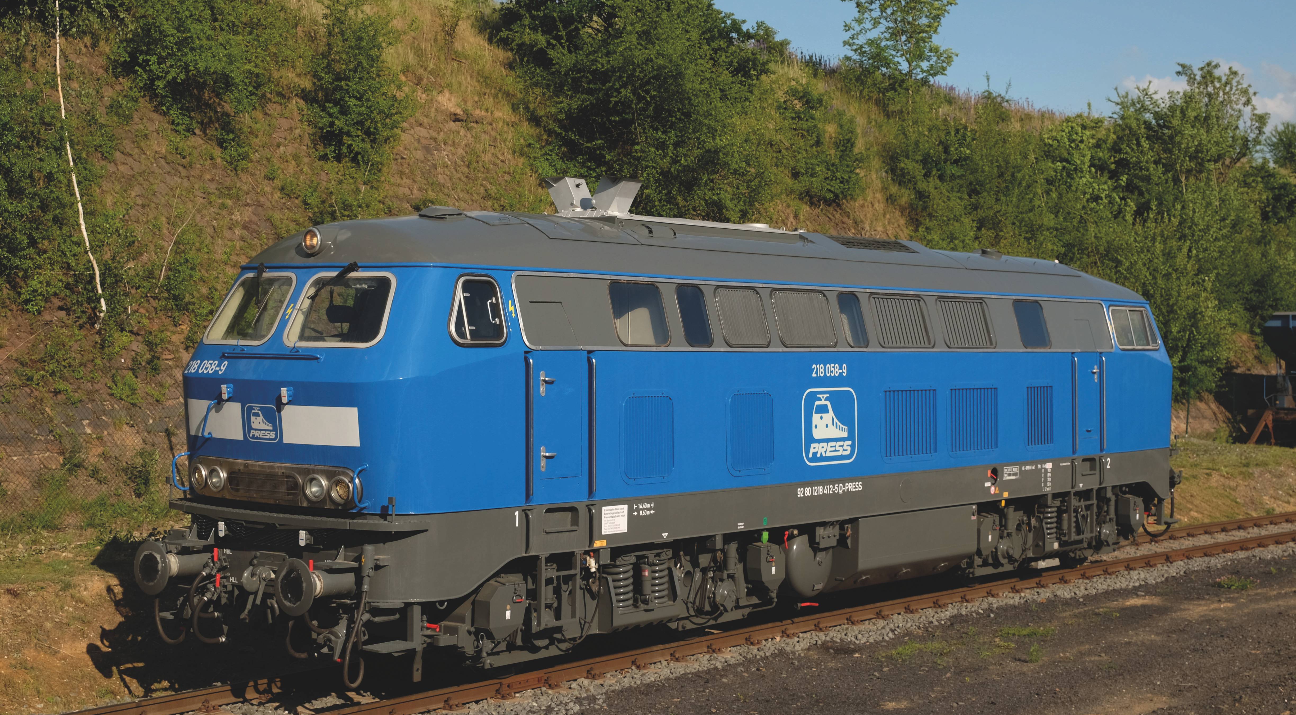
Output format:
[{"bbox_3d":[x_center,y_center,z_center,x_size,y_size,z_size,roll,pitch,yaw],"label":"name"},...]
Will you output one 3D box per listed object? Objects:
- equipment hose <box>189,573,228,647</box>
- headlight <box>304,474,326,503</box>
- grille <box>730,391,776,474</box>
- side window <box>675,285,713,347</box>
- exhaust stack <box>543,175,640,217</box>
[{"bbox_3d":[-3.651,2.089,15.877,0.180,0.590,0.380,1,1,39],"label":"equipment hose"},{"bbox_3d":[-2.692,1.058,15.449,0.225,0.225,0.100,2,1,39],"label":"headlight"},{"bbox_3d":[0.991,0.709,18.263,0.050,0.750,0.740,-1,0,38],"label":"grille"},{"bbox_3d":[0.440,-0.391,18.046,0.040,0.620,0.430,-19,-12,37],"label":"side window"},{"bbox_3d":[-0.541,-1.571,18.757,1.000,0.380,0.290,1,1,39],"label":"exhaust stack"}]

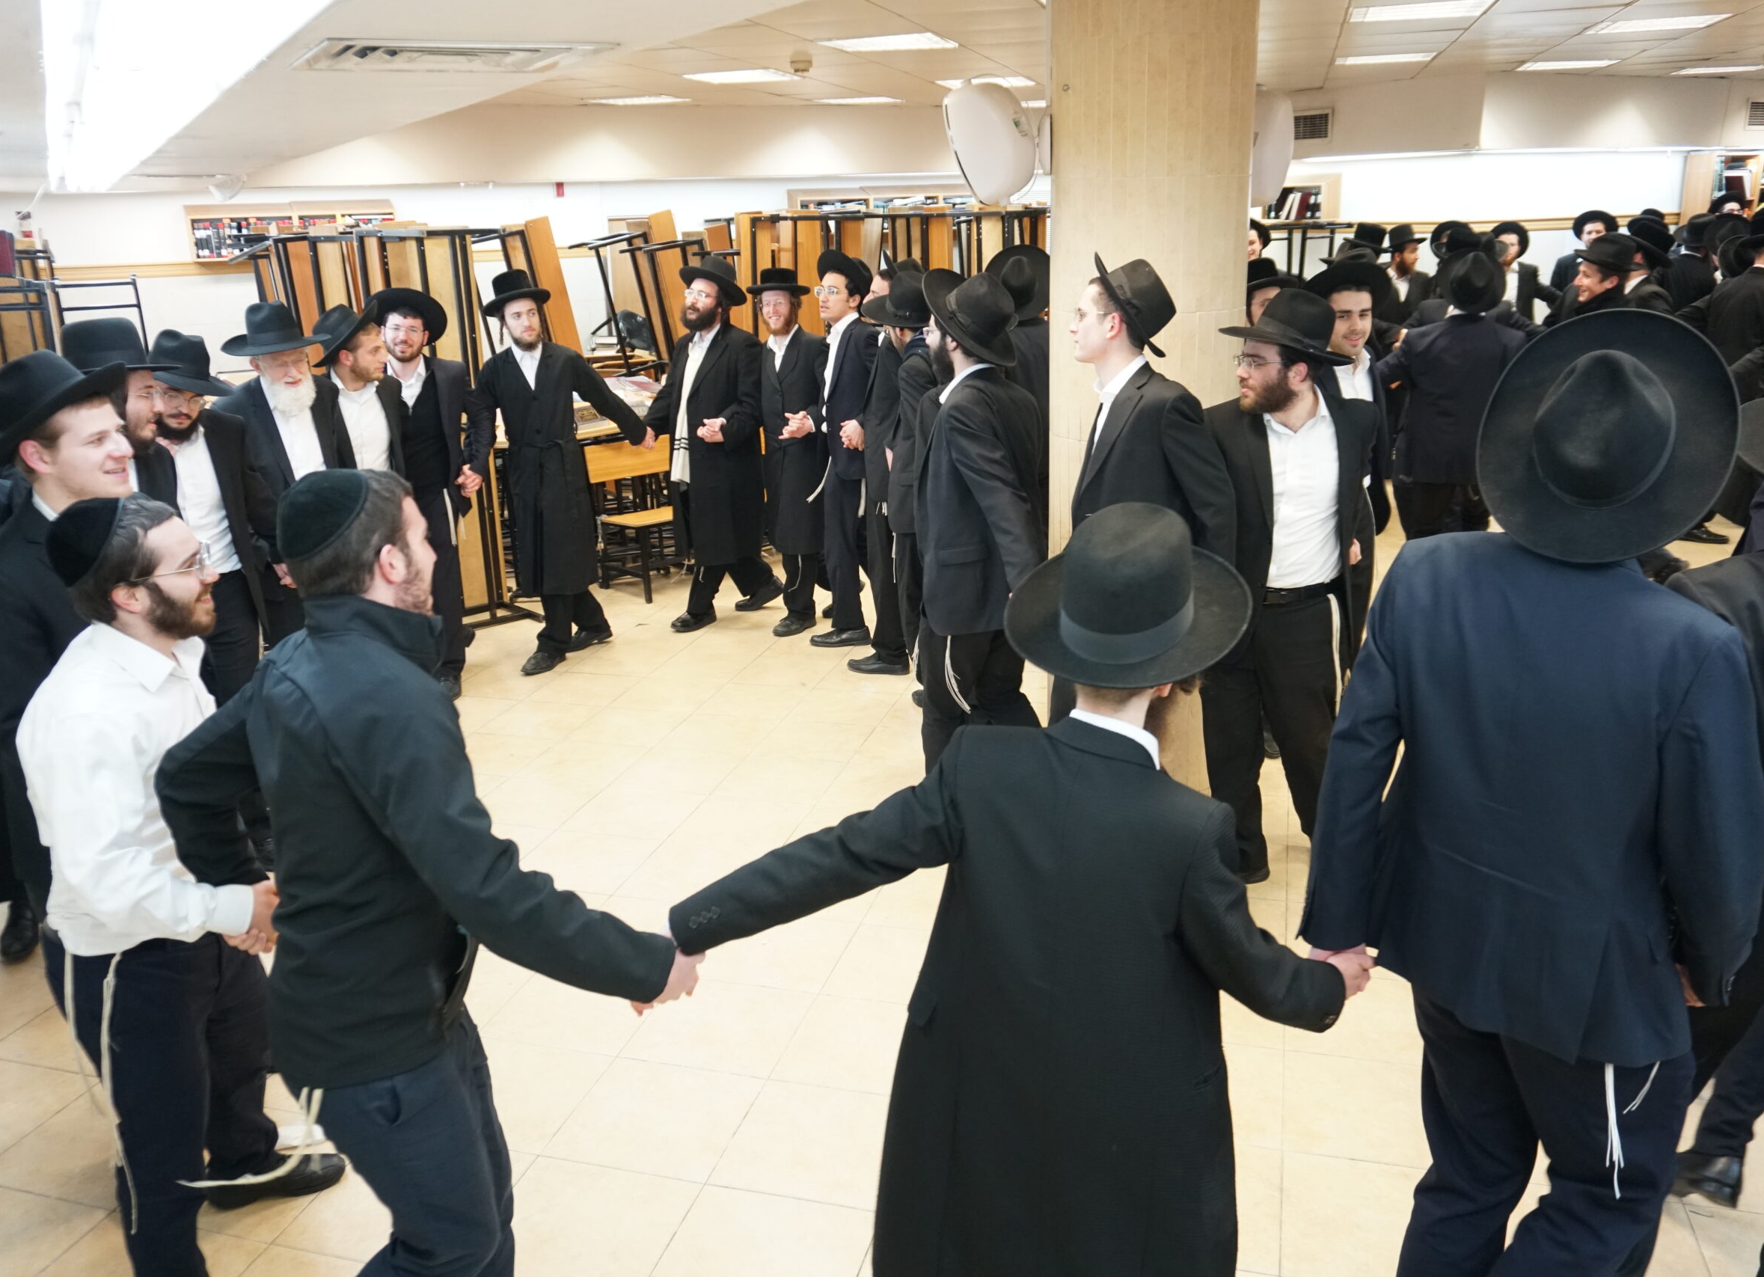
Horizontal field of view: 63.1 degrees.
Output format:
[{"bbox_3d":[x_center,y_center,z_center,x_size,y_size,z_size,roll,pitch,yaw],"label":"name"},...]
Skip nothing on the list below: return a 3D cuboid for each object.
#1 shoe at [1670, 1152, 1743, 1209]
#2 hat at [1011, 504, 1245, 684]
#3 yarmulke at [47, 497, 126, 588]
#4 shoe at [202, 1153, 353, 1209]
[{"bbox_3d":[1.674,1.103,3.078,0.295,0.110,0.105,7,19,27],"label":"shoe"},{"bbox_3d":[0.331,-0.080,1.948,0.325,0.155,0.360,13,33,40],"label":"hat"},{"bbox_3d":[-1.151,-0.146,2.079,0.155,0.155,0.060,19,-17,49],"label":"yarmulke"},{"bbox_3d":[-1.343,1.152,3.174,0.300,0.115,0.105,-7,18,-17],"label":"shoe"}]

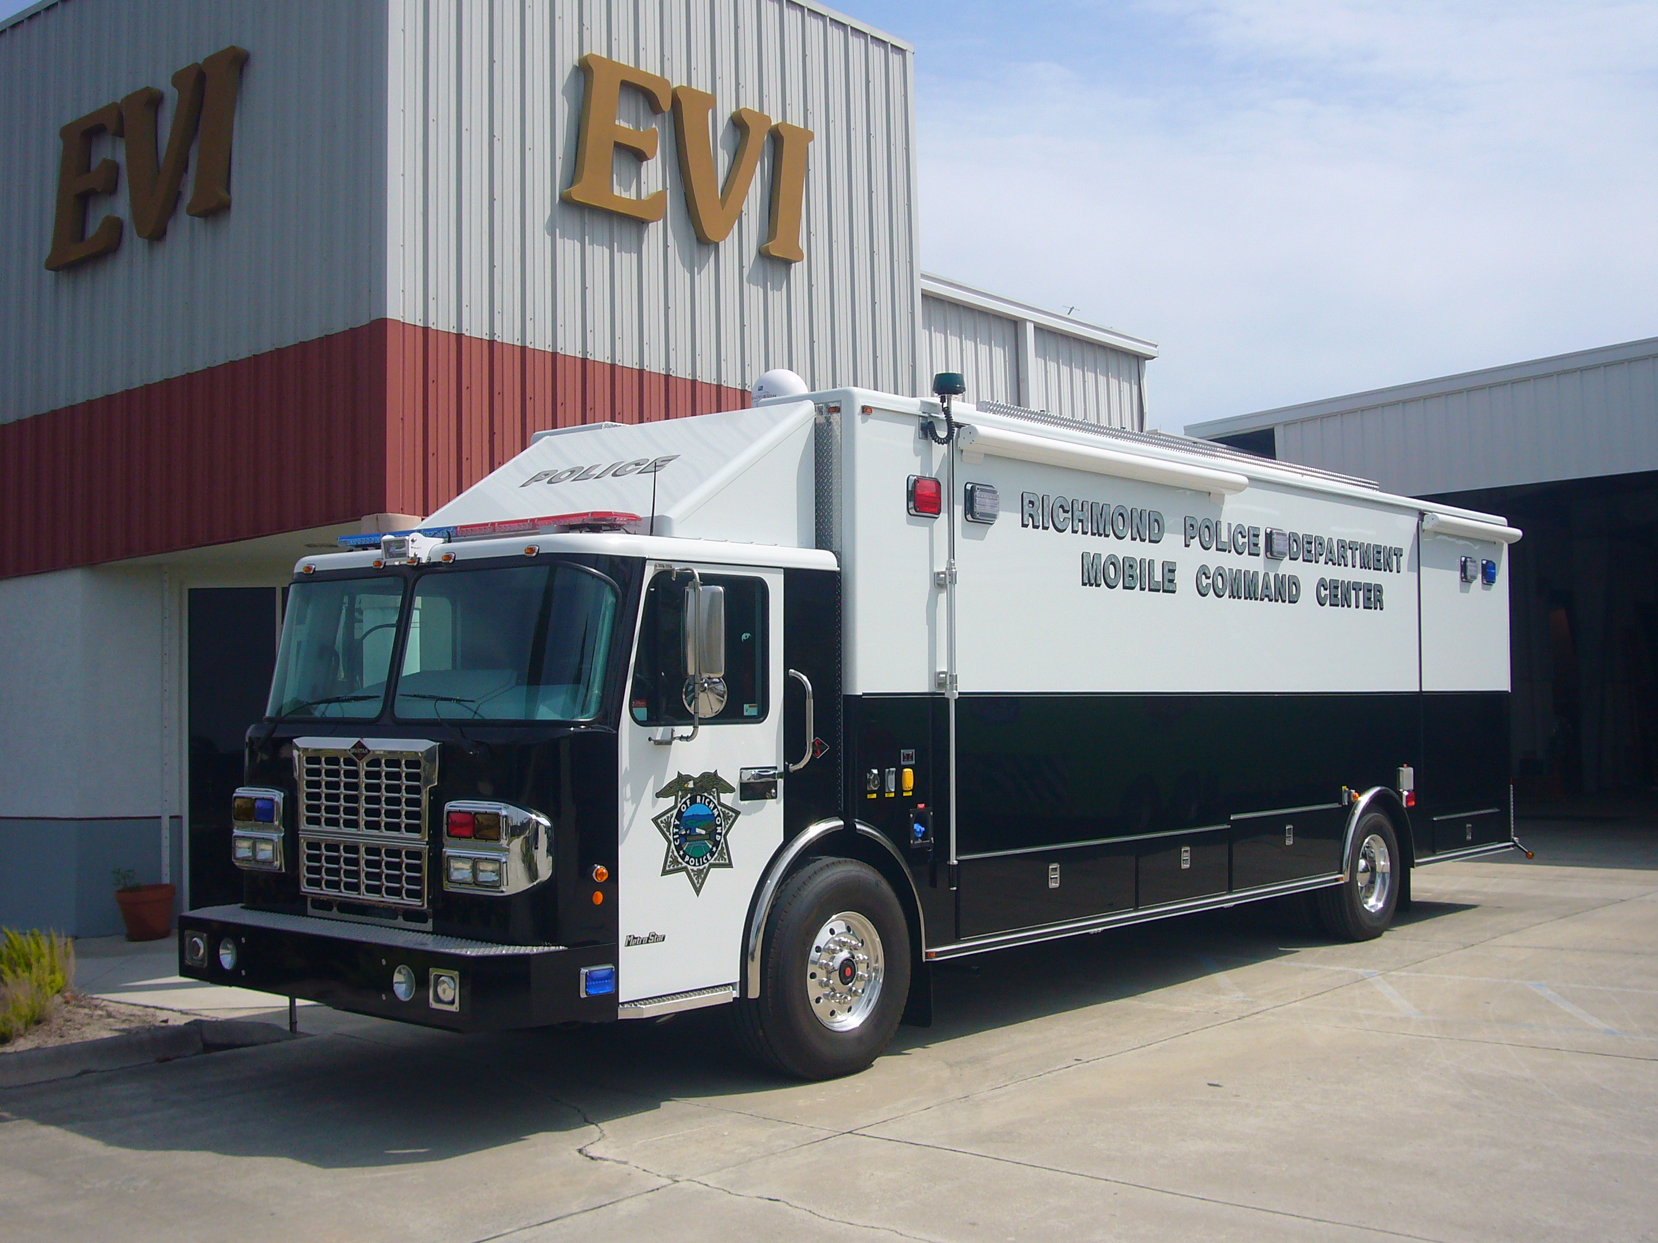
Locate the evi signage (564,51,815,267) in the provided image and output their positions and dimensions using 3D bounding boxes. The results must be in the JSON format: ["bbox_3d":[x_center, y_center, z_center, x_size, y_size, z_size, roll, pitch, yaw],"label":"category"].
[{"bbox_3d":[-1.095,-3.789,15.567,0.130,1.240,2.940,-5,-5,40],"label":"evi signage"}]

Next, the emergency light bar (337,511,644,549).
[{"bbox_3d":[-1.697,-0.427,9.121,1.950,0.090,0.320,-2,-3,39],"label":"emergency light bar"}]

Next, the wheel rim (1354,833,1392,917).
[{"bbox_3d":[4.113,1.932,14.344,0.200,0.597,0.597,-2,-3,39],"label":"wheel rim"}]

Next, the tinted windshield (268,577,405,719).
[{"bbox_3d":[-2.405,0.131,9.162,1.150,0.680,0.220,-2,-3,44],"label":"tinted windshield"}]

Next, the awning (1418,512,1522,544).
[{"bbox_3d":[5.423,-0.781,15.685,0.140,0.145,1.920,-2,-3,39],"label":"awning"}]

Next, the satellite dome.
[{"bbox_3d":[-0.293,-1.328,11.292,0.341,0.400,0.341,0,-2,0],"label":"satellite dome"}]

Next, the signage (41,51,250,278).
[{"bbox_3d":[-5.592,-3.685,15.185,2.940,1.240,0.130,-5,-5,40],"label":"signage"}]

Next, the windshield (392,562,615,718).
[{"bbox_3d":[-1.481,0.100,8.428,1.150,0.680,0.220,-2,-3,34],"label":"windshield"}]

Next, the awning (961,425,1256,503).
[{"bbox_3d":[1.741,-0.935,11.213,0.140,0.145,3.120,-2,-3,39],"label":"awning"}]

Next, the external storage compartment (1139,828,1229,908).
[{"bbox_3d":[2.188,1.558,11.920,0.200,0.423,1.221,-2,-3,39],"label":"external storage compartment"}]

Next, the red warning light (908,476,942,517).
[{"bbox_3d":[0.508,-0.653,9.744,0.065,0.214,0.248,-2,-3,39],"label":"red warning light"}]

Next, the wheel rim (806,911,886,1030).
[{"bbox_3d":[0.030,1.746,9.346,0.190,0.597,0.597,-2,-3,39],"label":"wheel rim"}]

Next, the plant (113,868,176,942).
[{"bbox_3d":[-5.272,2.177,14.400,0.470,0.540,0.470,-2,-3,39],"label":"plant"}]

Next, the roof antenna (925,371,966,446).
[{"bbox_3d":[0.617,-1.120,9.803,0.180,0.379,0.180,-2,-3,39],"label":"roof antenna"}]

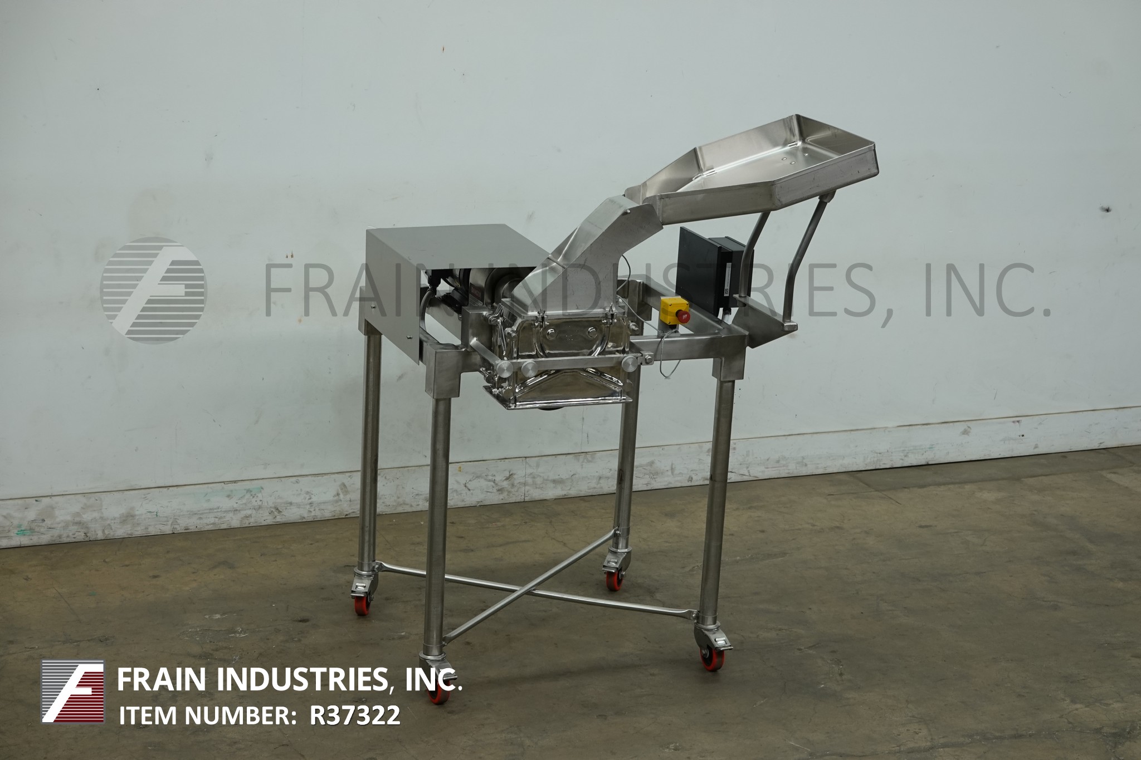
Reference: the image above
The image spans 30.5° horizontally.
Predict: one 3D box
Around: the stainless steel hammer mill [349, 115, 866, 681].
[{"bbox_3d":[0.068,0.045,6.295,1.188,1.710,1.076,-3,17,-22],"label":"stainless steel hammer mill"}]

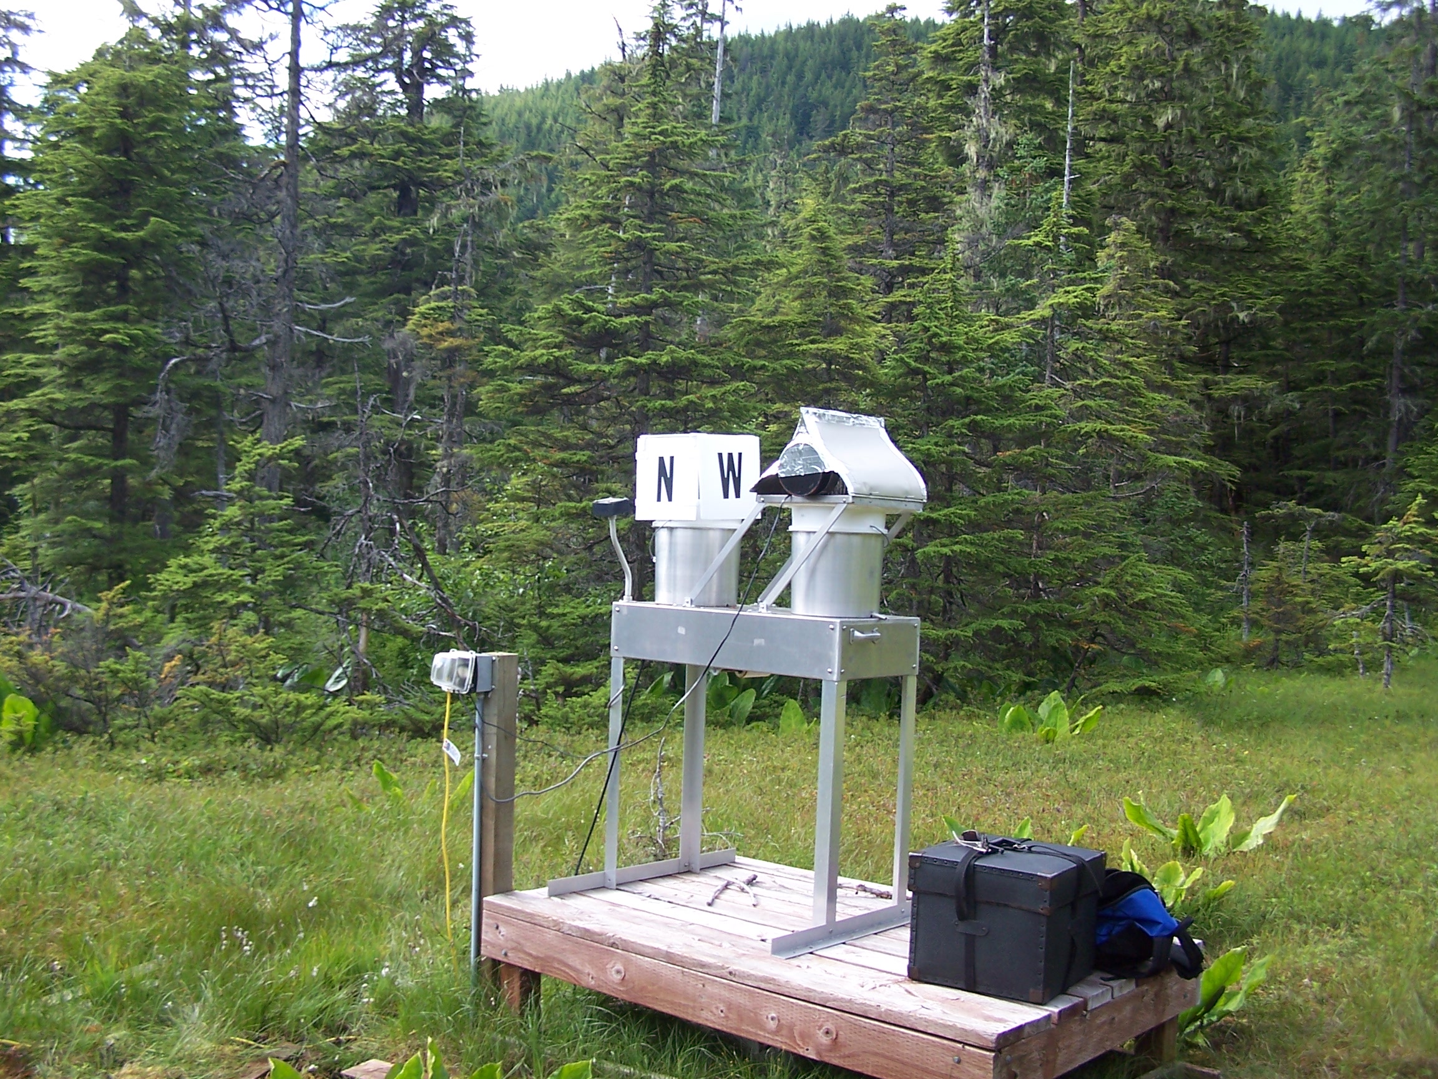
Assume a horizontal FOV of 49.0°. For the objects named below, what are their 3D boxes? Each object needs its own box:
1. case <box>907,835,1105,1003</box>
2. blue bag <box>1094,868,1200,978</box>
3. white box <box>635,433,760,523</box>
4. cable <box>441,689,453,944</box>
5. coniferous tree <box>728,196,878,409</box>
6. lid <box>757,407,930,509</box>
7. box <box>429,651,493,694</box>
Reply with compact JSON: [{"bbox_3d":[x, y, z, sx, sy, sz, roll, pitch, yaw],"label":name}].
[{"bbox_3d":[0.797,1.034,4.366,0.405,0.340,0.405,3,0,33],"label":"case"},{"bbox_3d":[1.206,1.100,4.634,0.320,0.260,0.400,3,0,40],"label":"blue bag"},{"bbox_3d":[-0.065,-0.205,5.284,0.290,0.285,0.295,3,0,44],"label":"white box"},{"bbox_3d":[-0.859,0.886,4.990,0.040,0.830,0.035,3,0,40],"label":"cable"},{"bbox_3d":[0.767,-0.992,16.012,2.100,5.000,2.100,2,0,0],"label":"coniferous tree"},{"bbox_3d":[0.385,-0.251,4.935,0.370,0.290,0.445,3,0,38],"label":"lid"},{"bbox_3d":[-0.818,0.422,5.020,0.115,0.140,0.155,3,0,40],"label":"box"}]

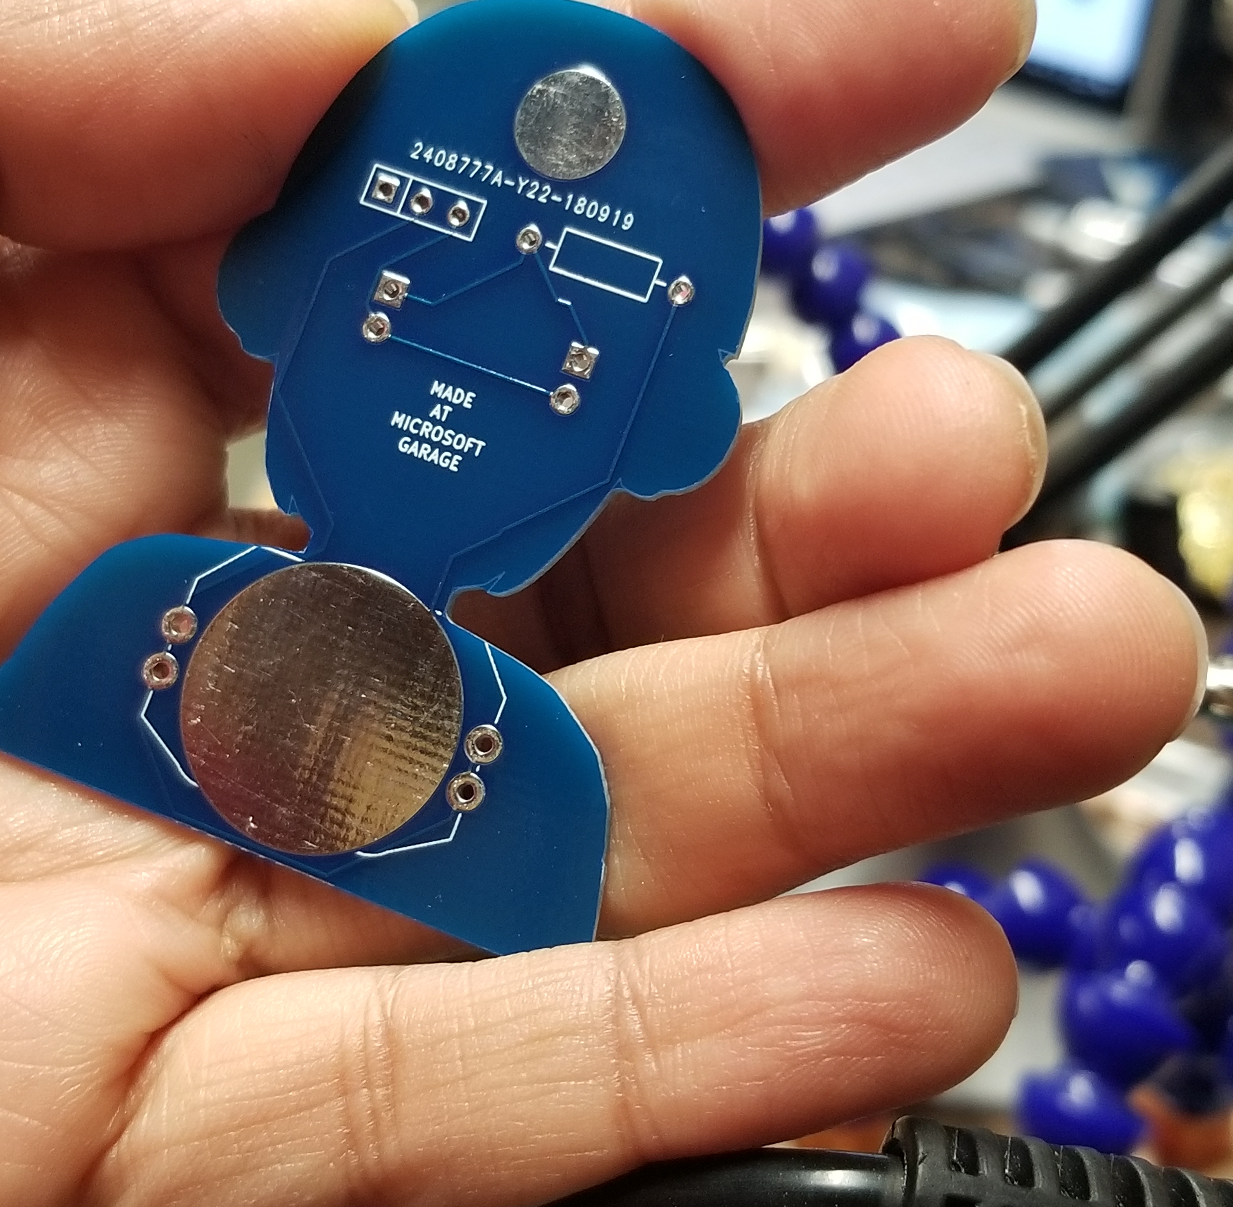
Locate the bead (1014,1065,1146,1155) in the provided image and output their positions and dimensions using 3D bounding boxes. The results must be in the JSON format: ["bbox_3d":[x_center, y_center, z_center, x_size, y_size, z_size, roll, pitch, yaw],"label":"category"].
[{"bbox_3d":[0.067,0.074,0.175,0.018,0.016,0.018,7,38,0],"label":"bead"}]

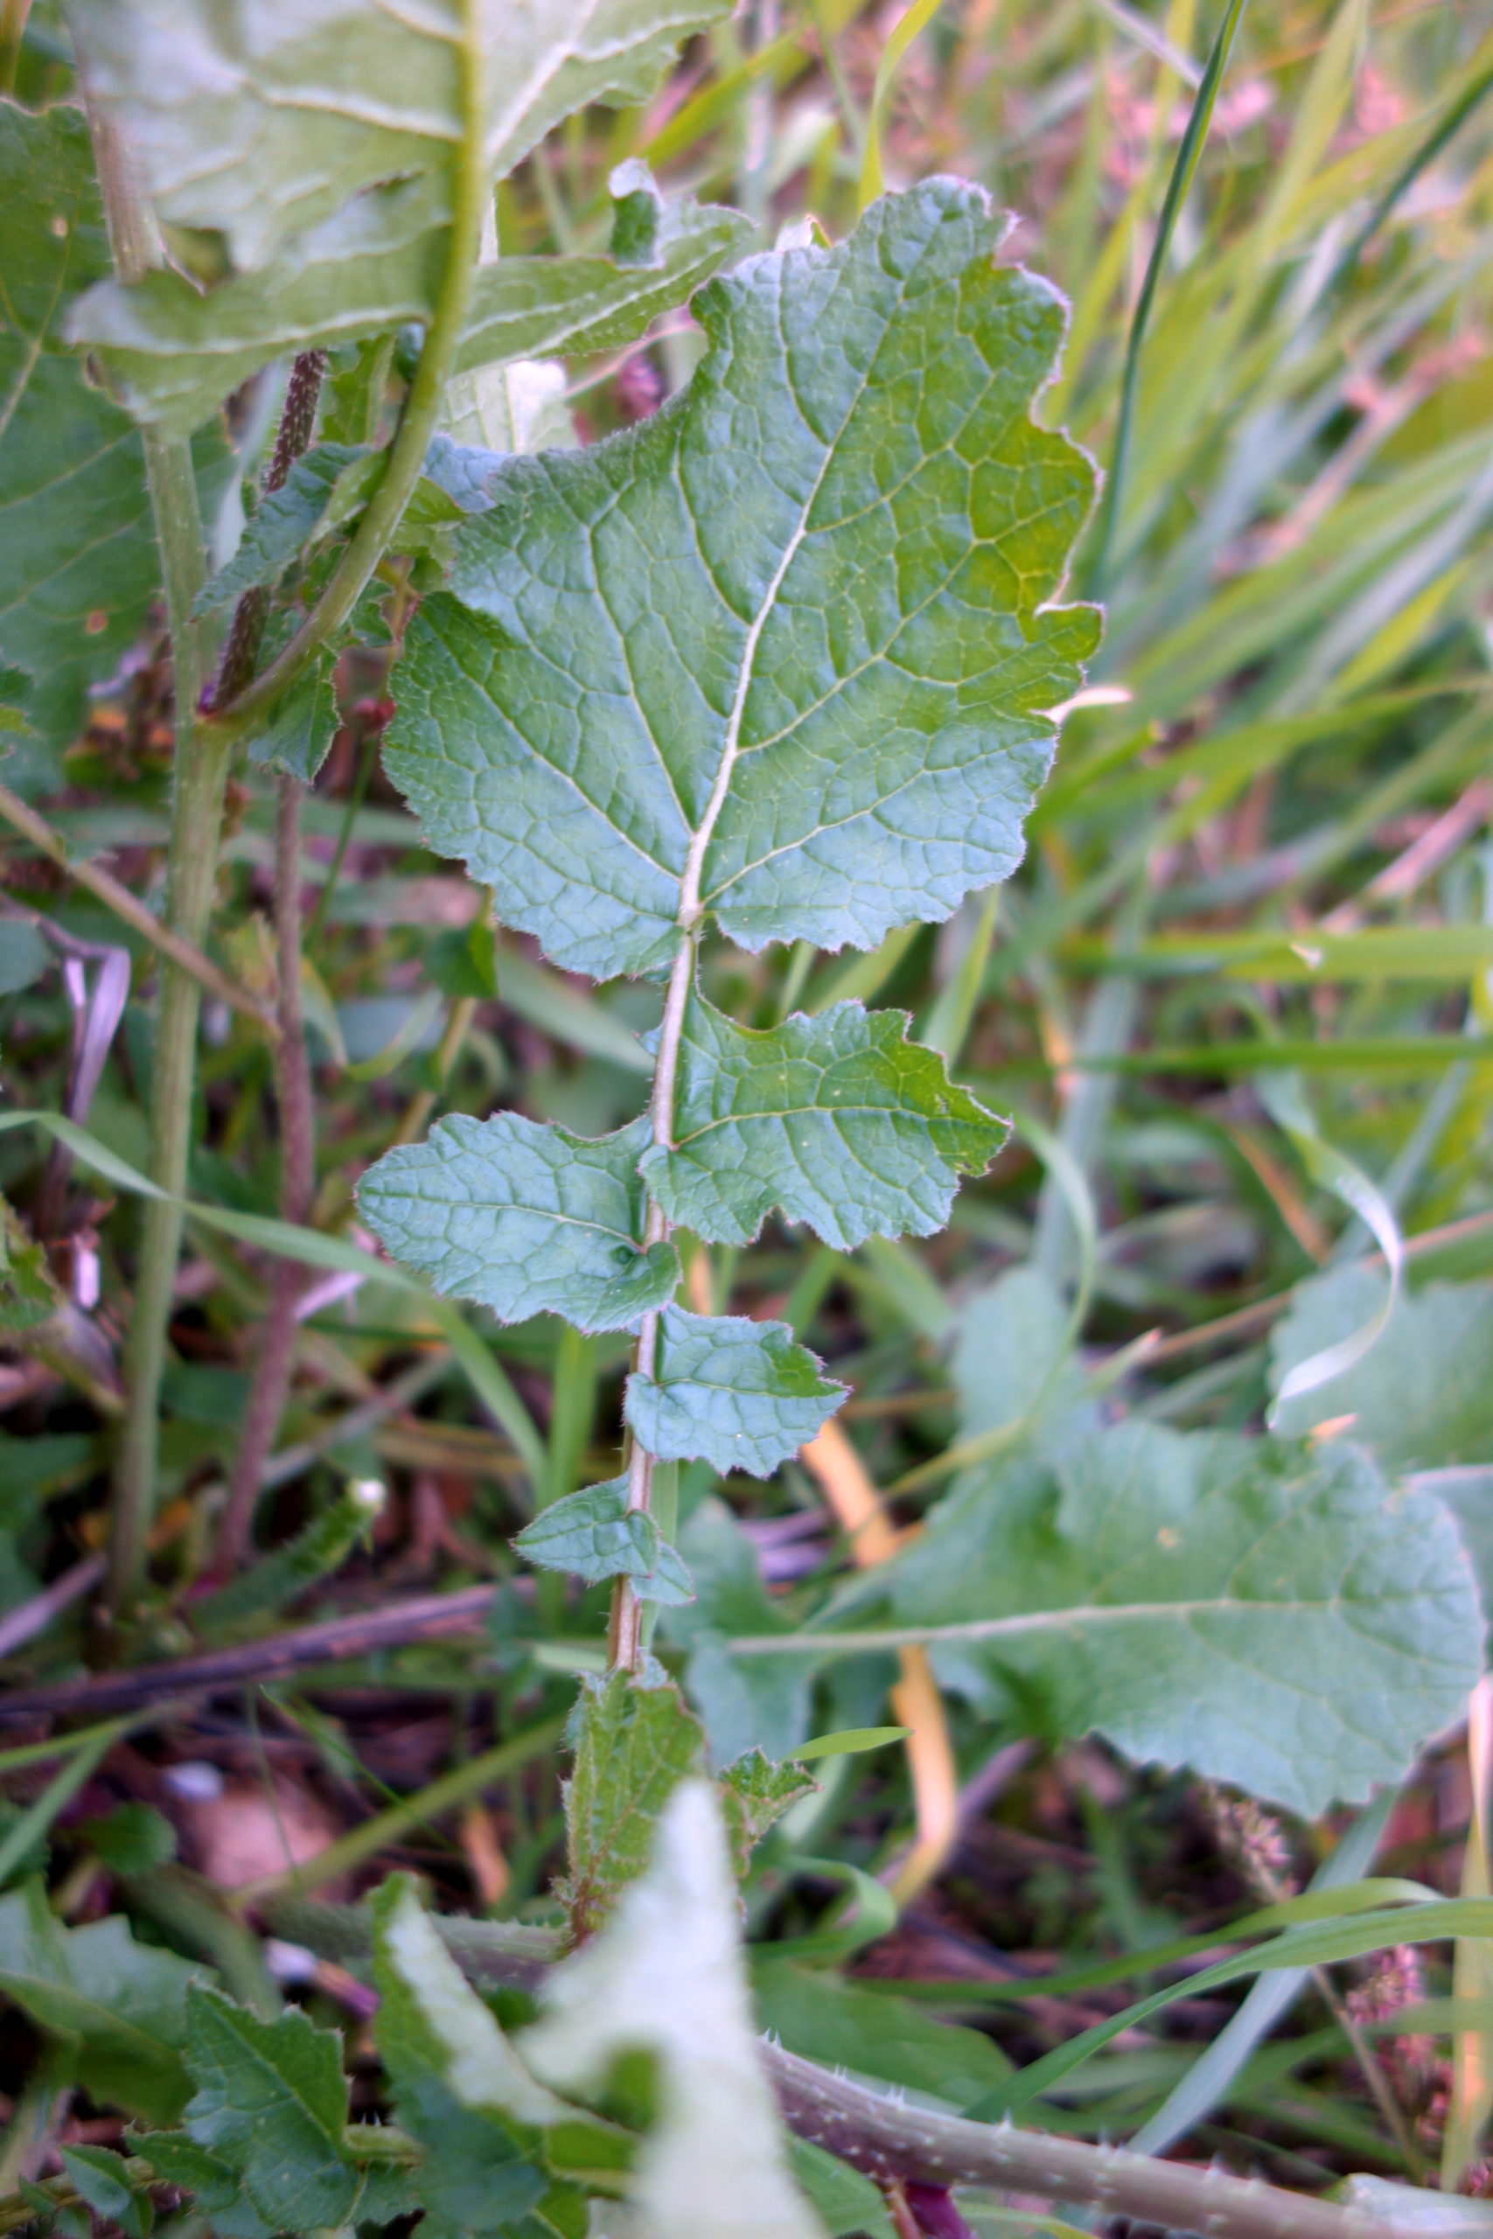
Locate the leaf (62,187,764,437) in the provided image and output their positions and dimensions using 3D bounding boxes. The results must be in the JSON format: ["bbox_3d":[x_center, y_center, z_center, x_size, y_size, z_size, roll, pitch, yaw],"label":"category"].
[{"bbox_3d":[-0.042,-0.102,0.222,0.084,0.028,0.018,-9,23,-12],"label":"leaf"}]

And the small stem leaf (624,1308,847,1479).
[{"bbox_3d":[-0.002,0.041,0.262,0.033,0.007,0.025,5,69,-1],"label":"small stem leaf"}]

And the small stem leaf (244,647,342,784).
[{"bbox_3d":[-0.068,-0.061,0.262,0.012,0.007,0.021,-14,77,-22],"label":"small stem leaf"}]

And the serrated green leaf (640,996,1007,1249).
[{"bbox_3d":[0.011,0.000,0.250,0.053,0.016,0.038,0,82,-6],"label":"serrated green leaf"}]

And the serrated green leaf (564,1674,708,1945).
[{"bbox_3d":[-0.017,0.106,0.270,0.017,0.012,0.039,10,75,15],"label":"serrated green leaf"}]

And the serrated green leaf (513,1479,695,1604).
[{"bbox_3d":[-0.021,0.062,0.255,0.027,0.010,0.018,0,76,6],"label":"serrated green leaf"}]

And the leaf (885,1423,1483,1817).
[{"bbox_3d":[0.085,0.097,0.345,0.115,0.020,0.074,-2,57,-5],"label":"leaf"}]

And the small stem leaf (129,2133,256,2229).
[{"bbox_3d":[-0.078,0.149,0.245,0.017,0.007,0.009,14,53,3],"label":"small stem leaf"}]

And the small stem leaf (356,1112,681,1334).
[{"bbox_3d":[-0.033,0.015,0.250,0.047,0.014,0.031,9,79,5],"label":"small stem leaf"}]

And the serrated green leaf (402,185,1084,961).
[{"bbox_3d":[-0.001,-0.079,0.255,0.098,0.128,0.028,18,-5,4],"label":"serrated green leaf"}]

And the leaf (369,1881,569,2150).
[{"bbox_3d":[-0.039,0.128,0.250,0.025,0.018,0.037,-21,84,-4],"label":"leaf"}]

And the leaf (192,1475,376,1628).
[{"bbox_3d":[-0.090,0.085,0.340,0.043,0.010,0.011,-38,73,-14],"label":"leaf"}]

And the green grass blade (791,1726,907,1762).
[{"bbox_3d":[0.015,0.093,0.260,0.019,0.004,0.003,-14,69,-6],"label":"green grass blade"}]

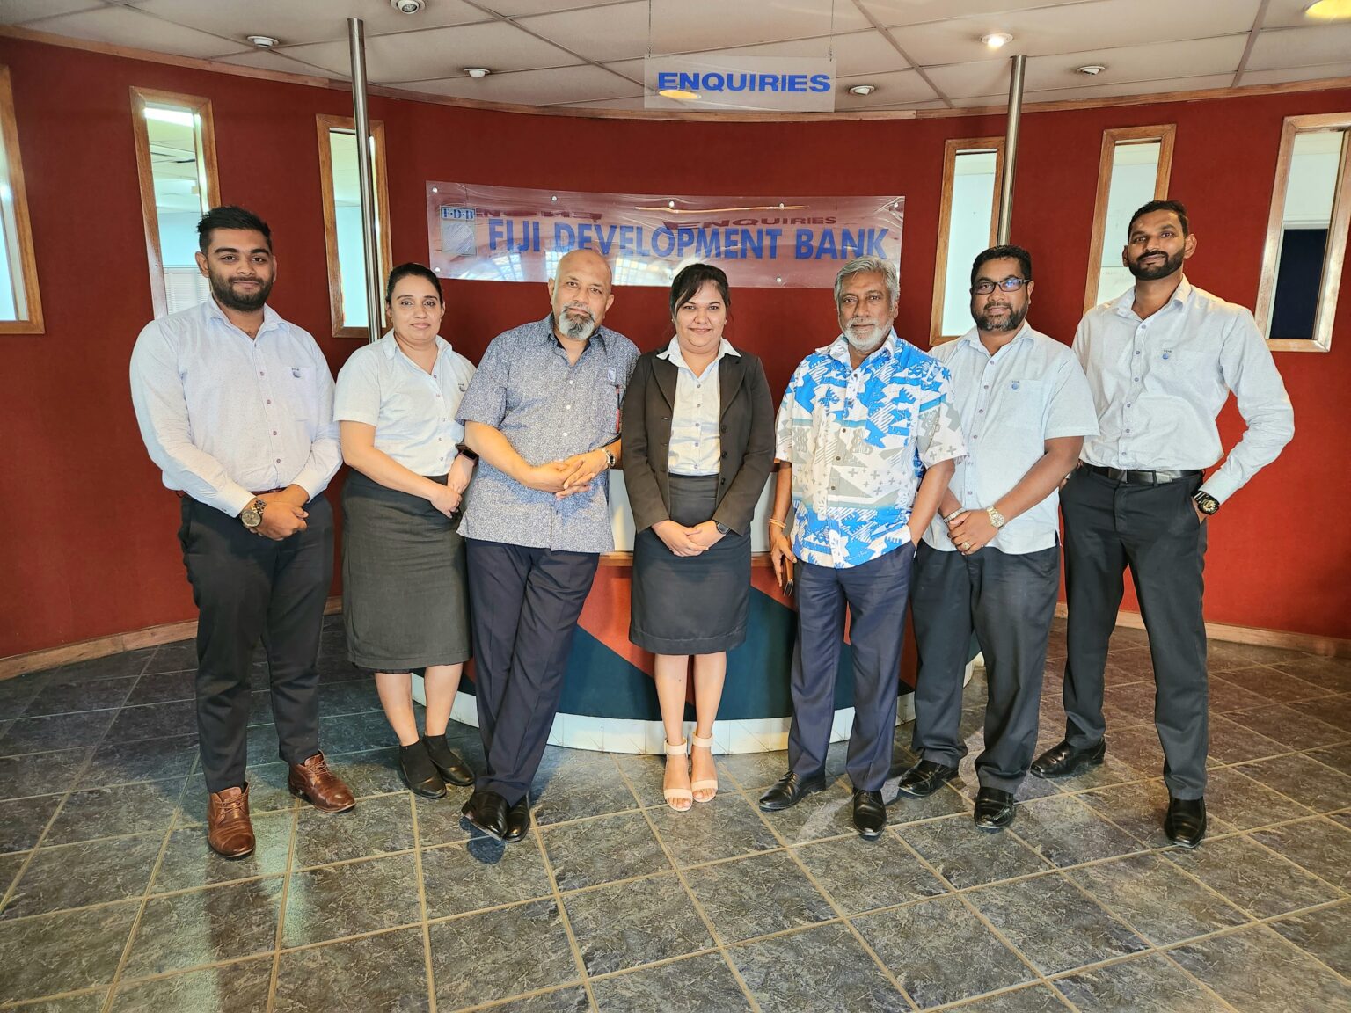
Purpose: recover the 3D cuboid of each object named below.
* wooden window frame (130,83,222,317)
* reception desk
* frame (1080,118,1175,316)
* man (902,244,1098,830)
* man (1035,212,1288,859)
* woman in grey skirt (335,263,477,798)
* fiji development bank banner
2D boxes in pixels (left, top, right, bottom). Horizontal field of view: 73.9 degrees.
[{"bbox_3d":[-2.132,-1.245,3.890,0.305,1.010,0.070,-8,14,-37],"label":"wooden window frame"},{"bbox_3d":[0.143,0.241,3.519,2.600,1.070,1.100,-1,12,-8],"label":"reception desk"},{"bbox_3d":[2.176,-1.279,4.326,0.305,1.010,0.070,6,13,25],"label":"frame"},{"bbox_3d":[0.924,0.098,2.690,0.530,1.695,0.400,9,14,34],"label":"man"},{"bbox_3d":[1.420,0.039,2.697,0.670,1.820,0.440,9,14,37],"label":"man"},{"bbox_3d":[-0.791,0.091,2.785,0.440,1.630,0.330,-7,14,-34],"label":"woman in grey skirt"},{"bbox_3d":[-0.027,-1.375,4.612,2.403,0.460,0.160,0,11,-6],"label":"fiji development bank banner"}]

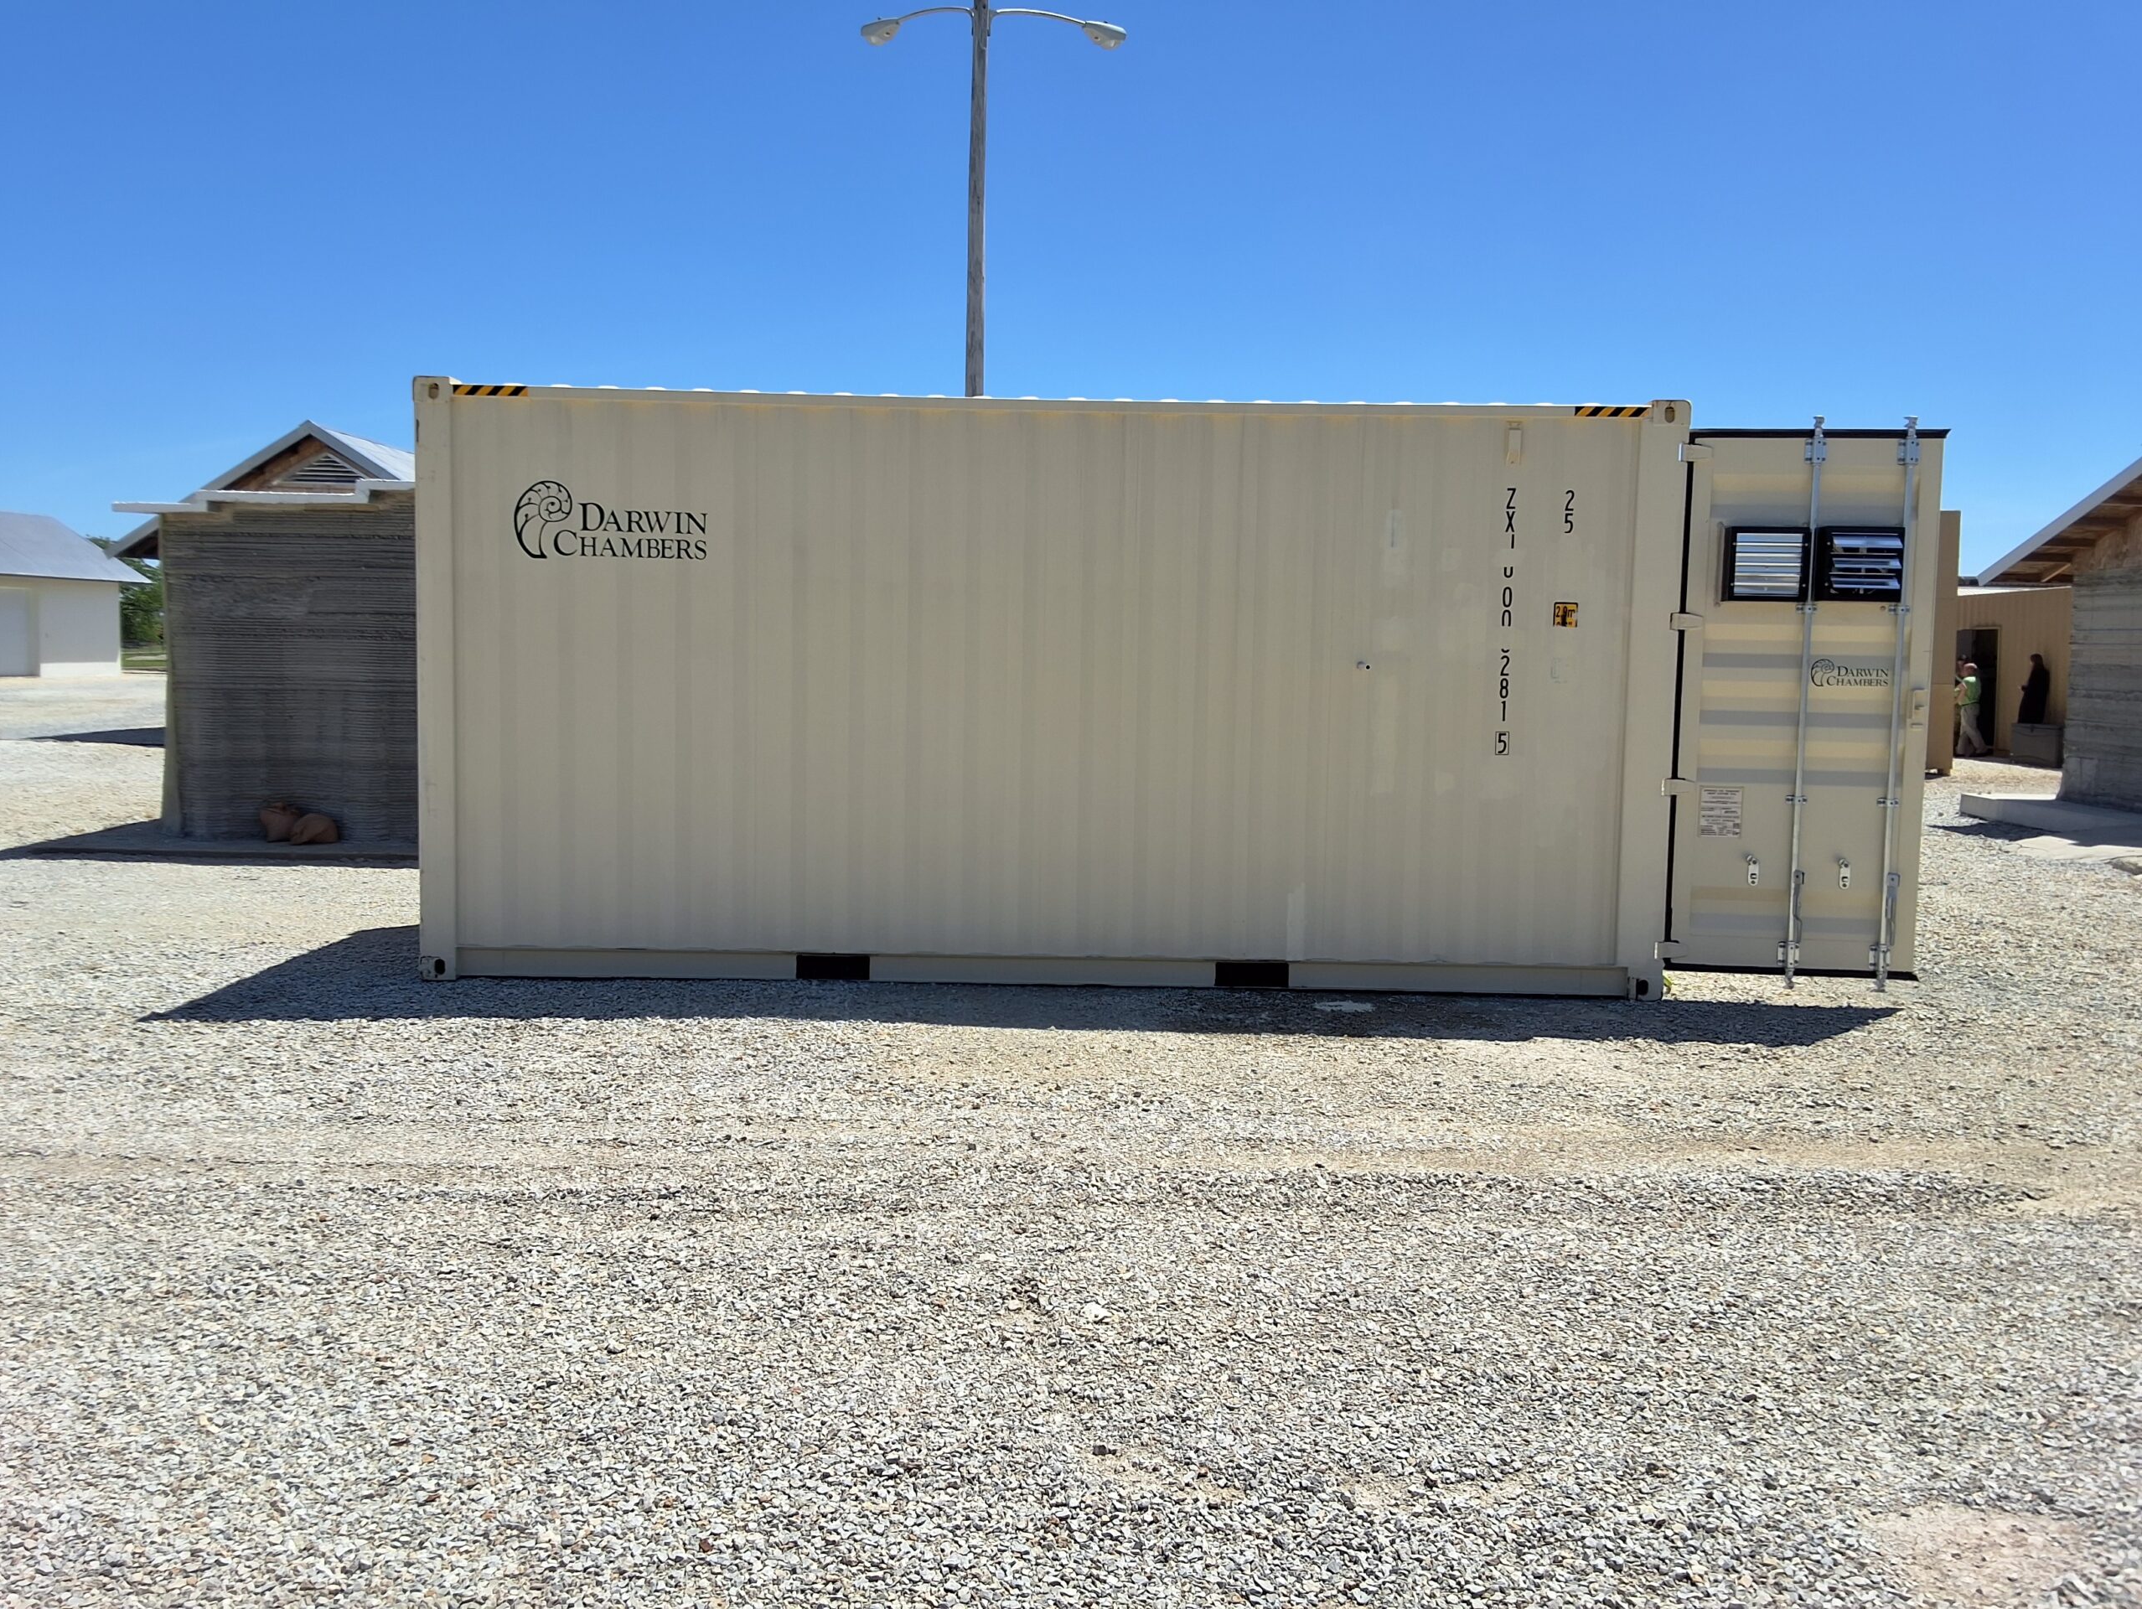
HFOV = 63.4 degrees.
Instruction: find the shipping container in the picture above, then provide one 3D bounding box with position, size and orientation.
[{"bbox_3d":[0.459,-0.618,9.517,7.200,2.896,2.520,1,5,-1],"label":"shipping container"}]

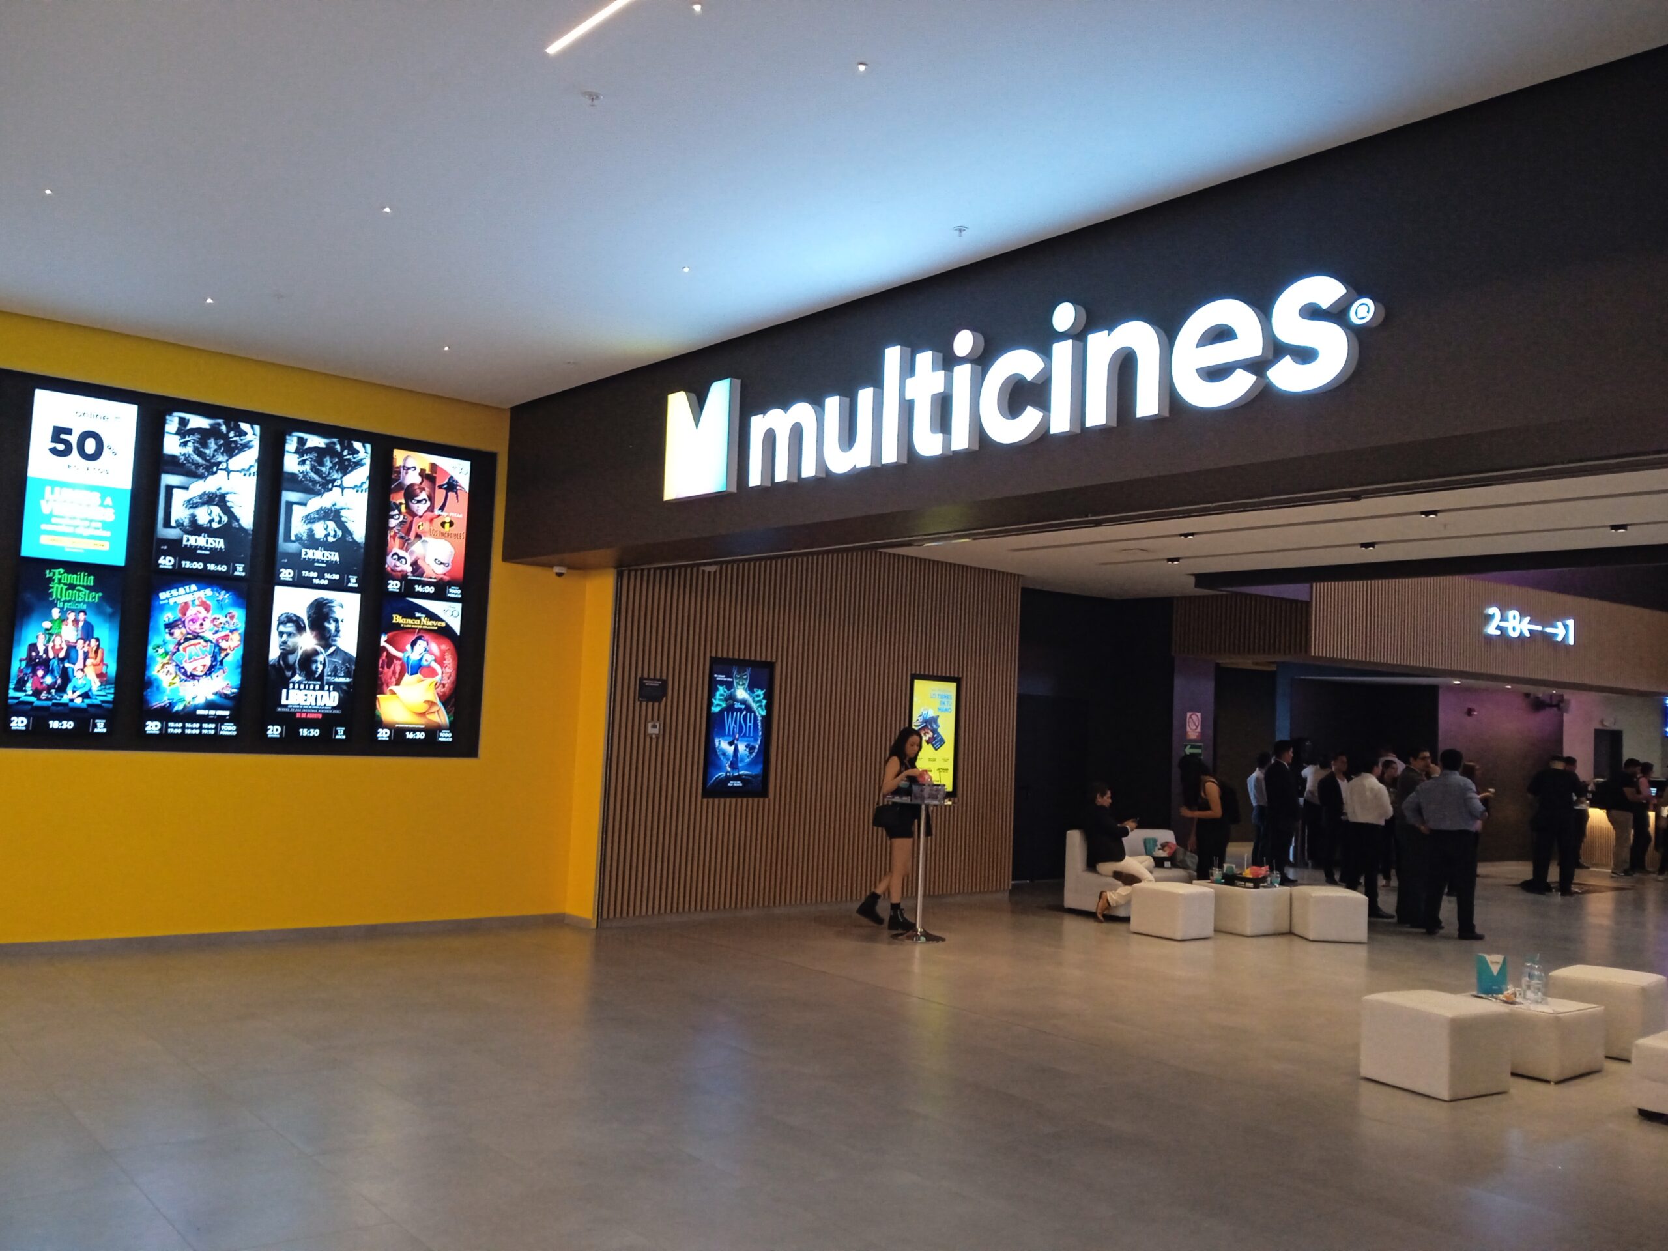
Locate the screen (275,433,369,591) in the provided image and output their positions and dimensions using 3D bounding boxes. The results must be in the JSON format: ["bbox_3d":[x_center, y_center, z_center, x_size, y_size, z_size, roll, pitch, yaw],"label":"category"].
[{"bbox_3d":[-3.702,-0.824,9.804,0.605,1.080,0.060,6,-5,-38],"label":"screen"}]

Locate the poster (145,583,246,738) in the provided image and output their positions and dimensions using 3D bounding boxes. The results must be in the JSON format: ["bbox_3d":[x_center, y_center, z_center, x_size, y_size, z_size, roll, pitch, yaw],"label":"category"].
[{"bbox_3d":[-4.365,0.235,9.242,0.605,1.080,0.060,6,-5,-38],"label":"poster"}]

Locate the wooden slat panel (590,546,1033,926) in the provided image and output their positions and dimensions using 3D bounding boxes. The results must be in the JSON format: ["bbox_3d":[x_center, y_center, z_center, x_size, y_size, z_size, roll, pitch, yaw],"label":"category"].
[{"bbox_3d":[0.025,0.900,12.249,4.780,3.200,0.080,6,-5,-40],"label":"wooden slat panel"}]

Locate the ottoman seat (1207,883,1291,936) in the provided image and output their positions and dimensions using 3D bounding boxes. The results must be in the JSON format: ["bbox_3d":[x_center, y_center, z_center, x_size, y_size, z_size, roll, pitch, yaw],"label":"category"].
[{"bbox_3d":[3.635,2.515,12.030,0.580,0.410,0.570,5,-5,-36],"label":"ottoman seat"}]

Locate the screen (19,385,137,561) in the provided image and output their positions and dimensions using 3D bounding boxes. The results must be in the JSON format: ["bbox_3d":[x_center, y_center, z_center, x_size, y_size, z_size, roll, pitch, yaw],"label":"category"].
[{"bbox_3d":[-4.924,-0.955,8.829,0.605,1.080,0.060,6,-5,-38],"label":"screen"}]

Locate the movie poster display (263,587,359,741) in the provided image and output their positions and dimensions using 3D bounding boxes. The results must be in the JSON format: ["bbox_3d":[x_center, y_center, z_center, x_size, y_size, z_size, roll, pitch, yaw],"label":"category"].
[{"bbox_3d":[-3.754,0.277,9.730,0.605,1.080,0.060,6,-5,-38],"label":"movie poster display"}]

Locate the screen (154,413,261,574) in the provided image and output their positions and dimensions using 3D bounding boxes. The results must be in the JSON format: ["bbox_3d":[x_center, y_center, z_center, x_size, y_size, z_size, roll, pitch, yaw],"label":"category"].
[{"bbox_3d":[-4.221,-0.865,9.111,0.610,1.070,0.060,6,-5,-40],"label":"screen"}]

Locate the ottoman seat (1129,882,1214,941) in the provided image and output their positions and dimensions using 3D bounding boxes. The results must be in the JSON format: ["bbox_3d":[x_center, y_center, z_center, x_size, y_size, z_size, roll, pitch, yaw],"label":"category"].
[{"bbox_3d":[2.910,2.460,11.592,0.490,0.410,0.500,6,-5,-41],"label":"ottoman seat"}]

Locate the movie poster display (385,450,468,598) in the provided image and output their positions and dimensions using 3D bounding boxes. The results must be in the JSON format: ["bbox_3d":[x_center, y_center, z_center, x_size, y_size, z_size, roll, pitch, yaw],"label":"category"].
[{"bbox_3d":[-3.033,-0.745,10.117,0.610,1.070,0.060,6,-5,-40],"label":"movie poster display"}]

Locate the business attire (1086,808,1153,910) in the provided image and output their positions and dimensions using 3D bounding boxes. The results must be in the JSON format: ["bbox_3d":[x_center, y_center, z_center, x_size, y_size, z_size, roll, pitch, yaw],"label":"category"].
[{"bbox_3d":[2.676,2.193,12.650,0.600,0.950,0.500,1,-4,20],"label":"business attire"}]

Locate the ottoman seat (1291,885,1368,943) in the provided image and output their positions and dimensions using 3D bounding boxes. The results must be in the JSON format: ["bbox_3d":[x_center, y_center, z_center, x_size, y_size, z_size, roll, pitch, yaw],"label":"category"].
[{"bbox_3d":[4.413,2.571,12.011,0.480,0.420,0.480,3,-4,-3],"label":"ottoman seat"}]

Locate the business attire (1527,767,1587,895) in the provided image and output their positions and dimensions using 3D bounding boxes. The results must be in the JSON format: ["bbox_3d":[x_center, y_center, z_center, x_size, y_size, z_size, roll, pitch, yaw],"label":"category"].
[{"bbox_3d":[9.015,2.527,16.832,0.660,1.580,0.380,1,-4,28],"label":"business attire"}]

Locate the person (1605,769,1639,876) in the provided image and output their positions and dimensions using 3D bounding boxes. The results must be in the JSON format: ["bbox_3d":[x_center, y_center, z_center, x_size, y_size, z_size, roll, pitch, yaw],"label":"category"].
[{"bbox_3d":[11.239,2.817,19.250,0.360,1.500,0.480,1,-4,15],"label":"person"}]

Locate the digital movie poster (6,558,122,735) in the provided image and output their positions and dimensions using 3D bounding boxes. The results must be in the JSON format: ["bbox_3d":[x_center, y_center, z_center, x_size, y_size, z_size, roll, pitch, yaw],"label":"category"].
[{"bbox_3d":[-4.861,0.151,8.536,0.610,1.070,0.060,6,-5,-40],"label":"digital movie poster"}]

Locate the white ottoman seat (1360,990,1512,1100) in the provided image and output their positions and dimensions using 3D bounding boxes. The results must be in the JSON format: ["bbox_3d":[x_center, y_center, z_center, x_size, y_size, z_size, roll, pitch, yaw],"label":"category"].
[{"bbox_3d":[3.069,2.130,6.885,0.500,0.425,0.500,5,-5,-32],"label":"white ottoman seat"}]

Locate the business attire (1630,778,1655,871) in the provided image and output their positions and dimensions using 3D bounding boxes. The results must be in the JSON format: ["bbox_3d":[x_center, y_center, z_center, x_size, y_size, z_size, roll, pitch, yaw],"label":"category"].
[{"bbox_3d":[12.220,2.974,20.384,0.340,1.450,0.420,2,-4,6],"label":"business attire"}]

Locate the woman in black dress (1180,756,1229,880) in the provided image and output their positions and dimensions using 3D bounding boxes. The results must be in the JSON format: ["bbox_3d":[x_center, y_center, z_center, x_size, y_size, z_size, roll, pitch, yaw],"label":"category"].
[{"bbox_3d":[3.871,2.114,13.962,0.500,1.540,0.460,2,-4,12],"label":"woman in black dress"}]

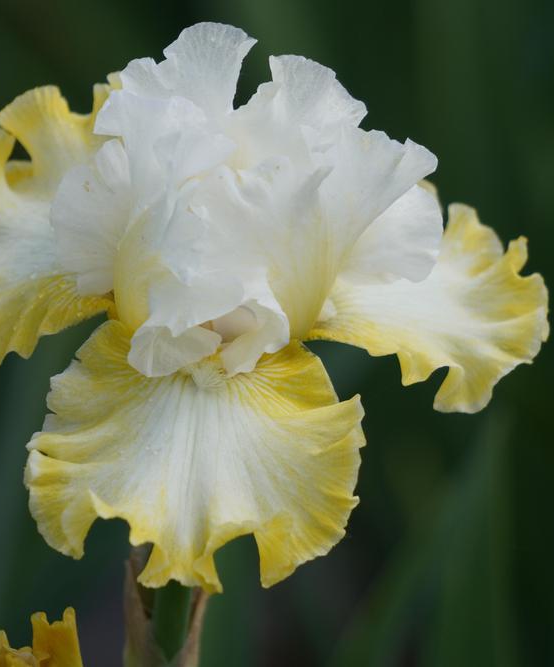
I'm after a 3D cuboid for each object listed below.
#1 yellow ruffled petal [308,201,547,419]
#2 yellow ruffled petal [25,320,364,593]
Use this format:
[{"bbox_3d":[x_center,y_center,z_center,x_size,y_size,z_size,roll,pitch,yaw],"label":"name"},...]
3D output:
[{"bbox_3d":[0.031,-0.007,1.740,0.062,0.041,0.067,-8,20,-24],"label":"yellow ruffled petal"},{"bbox_3d":[-0.018,0.027,1.690,0.073,0.047,0.053,1,18,3],"label":"yellow ruffled petal"}]

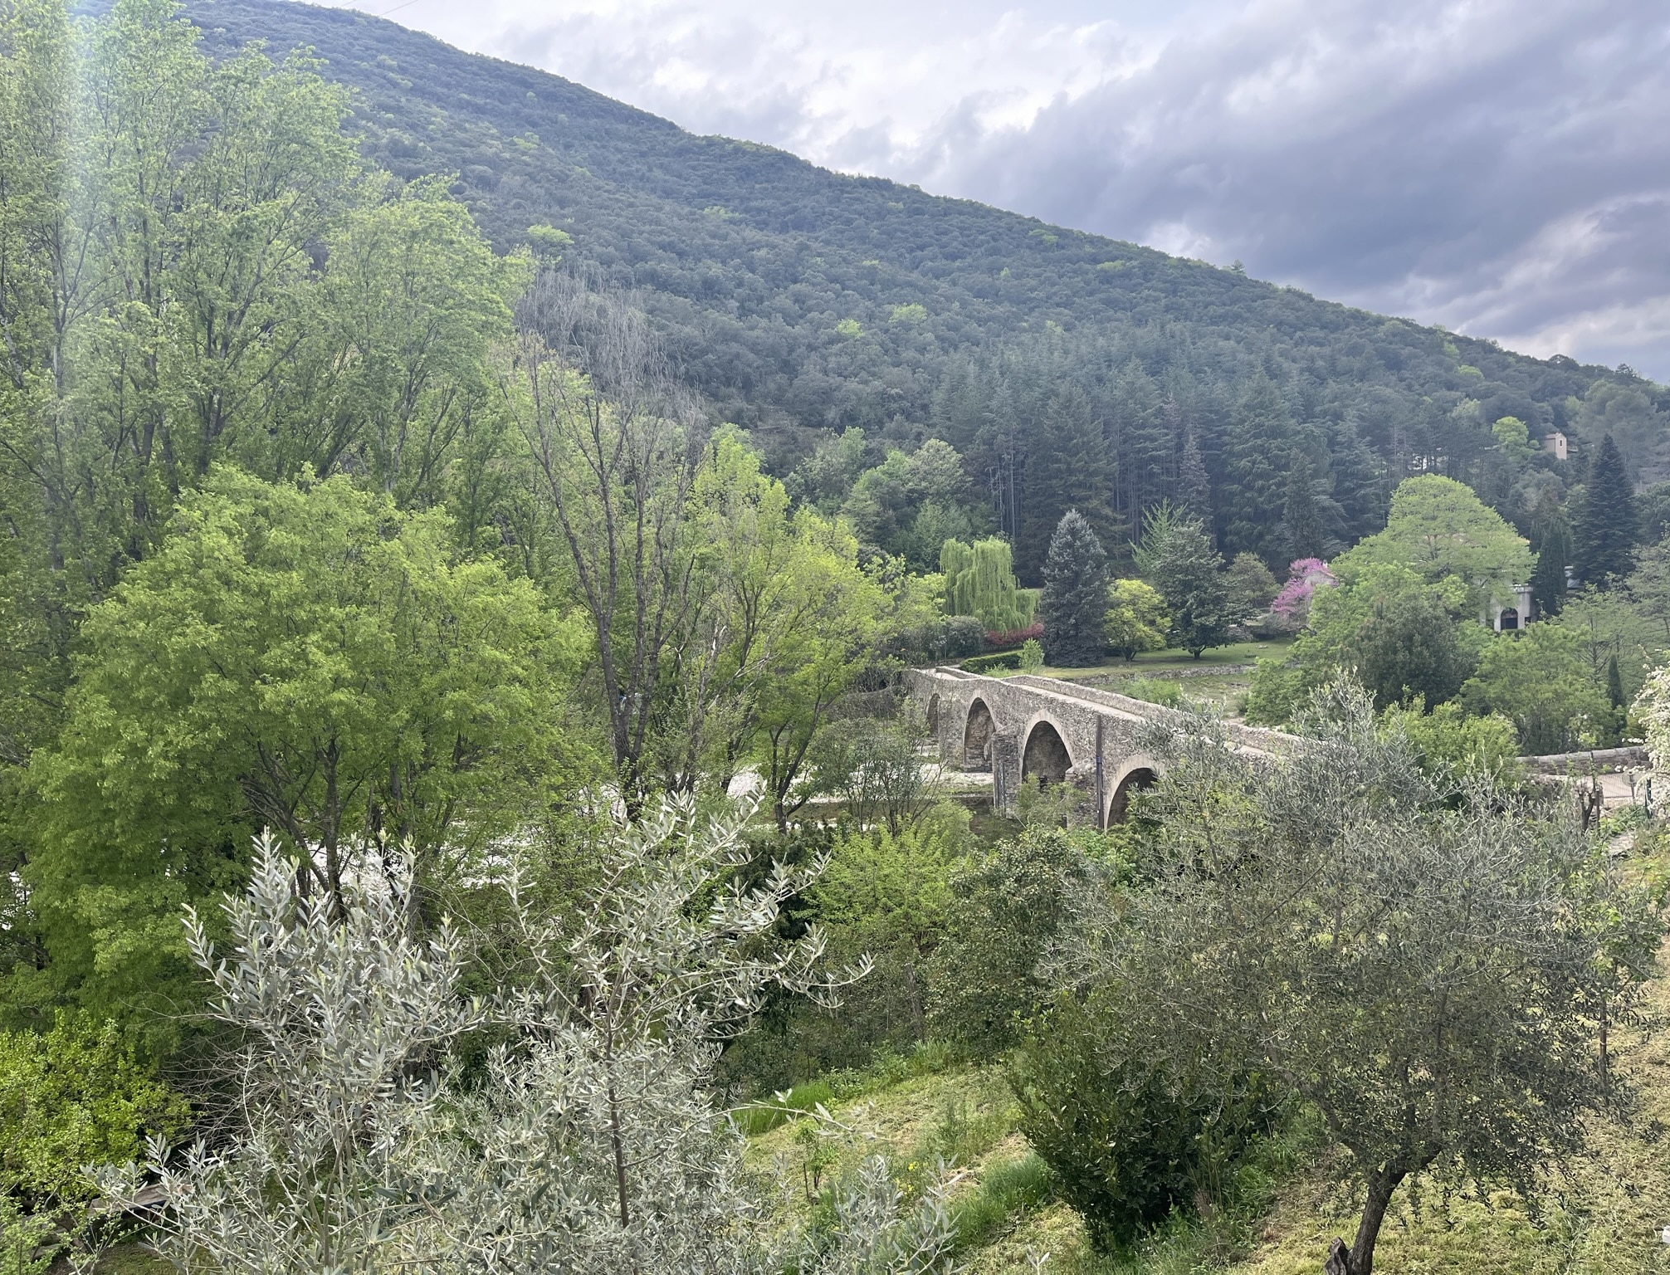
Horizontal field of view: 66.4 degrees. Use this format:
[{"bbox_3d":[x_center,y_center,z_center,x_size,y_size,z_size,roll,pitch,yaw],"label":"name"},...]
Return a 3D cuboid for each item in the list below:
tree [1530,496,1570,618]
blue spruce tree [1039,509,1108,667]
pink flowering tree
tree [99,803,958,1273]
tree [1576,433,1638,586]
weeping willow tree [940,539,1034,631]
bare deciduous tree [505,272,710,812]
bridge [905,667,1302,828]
[{"bbox_3d":[84.018,-9.205,150.000,4.681,14.822,4.681,0,1,29],"label":"tree"},{"bbox_3d":[23.778,-4.954,127.000,7.001,15.588,7.001,0,1,11],"label":"blue spruce tree"},{"bbox_3d":[52.506,-4.462,143.000,8.478,8.776,8.478,0,1,20],"label":"pink flowering tree"},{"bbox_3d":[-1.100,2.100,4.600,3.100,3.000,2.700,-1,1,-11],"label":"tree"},{"bbox_3d":[99.886,-15.961,165.000,8.066,20.767,8.066,0,1,31],"label":"tree"},{"bbox_3d":[16.530,-5.201,137.000,10.118,11.115,10.118,0,1,7],"label":"weeping willow tree"},{"bbox_3d":[-11.739,-4.840,66.000,10.641,28.146,10.641,0,1,-10],"label":"bare deciduous tree"},{"bbox_3d":[13.300,6.800,85.000,5.200,8.200,75.000,0,1,-7],"label":"bridge"}]

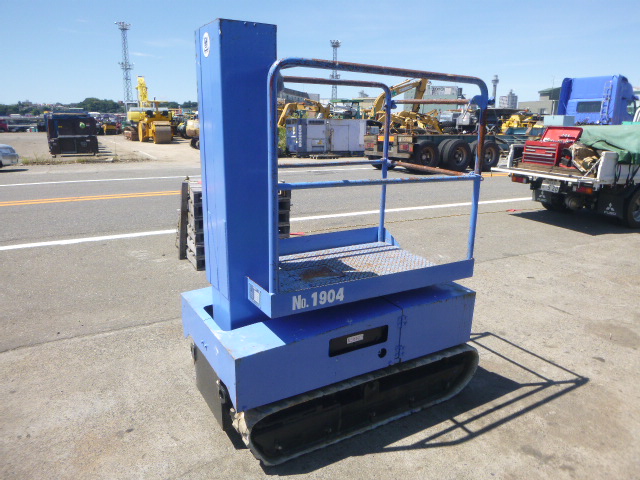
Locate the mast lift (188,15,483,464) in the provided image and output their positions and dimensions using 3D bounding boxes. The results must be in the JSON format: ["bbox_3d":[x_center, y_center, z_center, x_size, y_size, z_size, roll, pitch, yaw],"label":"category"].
[{"bbox_3d":[0.056,-0.077,2.645,1.513,1.989,1.008,-8,16,-29],"label":"mast lift"}]

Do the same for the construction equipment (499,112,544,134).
[{"bbox_3d":[9.383,-4.896,21.546,2.000,2.150,1.800,0,14,0],"label":"construction equipment"}]

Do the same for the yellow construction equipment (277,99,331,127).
[{"bbox_3d":[-0.861,-6.427,25.695,3.300,2.950,1.900,0,14,0],"label":"yellow construction equipment"}]

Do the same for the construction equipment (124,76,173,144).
[{"bbox_3d":[-11.605,-8.816,31.280,3.000,4.700,4.600,-4,15,-16],"label":"construction equipment"}]

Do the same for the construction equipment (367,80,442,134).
[{"bbox_3d":[5.180,-7.847,28.495,4.900,4.400,2.500,0,14,0],"label":"construction equipment"}]

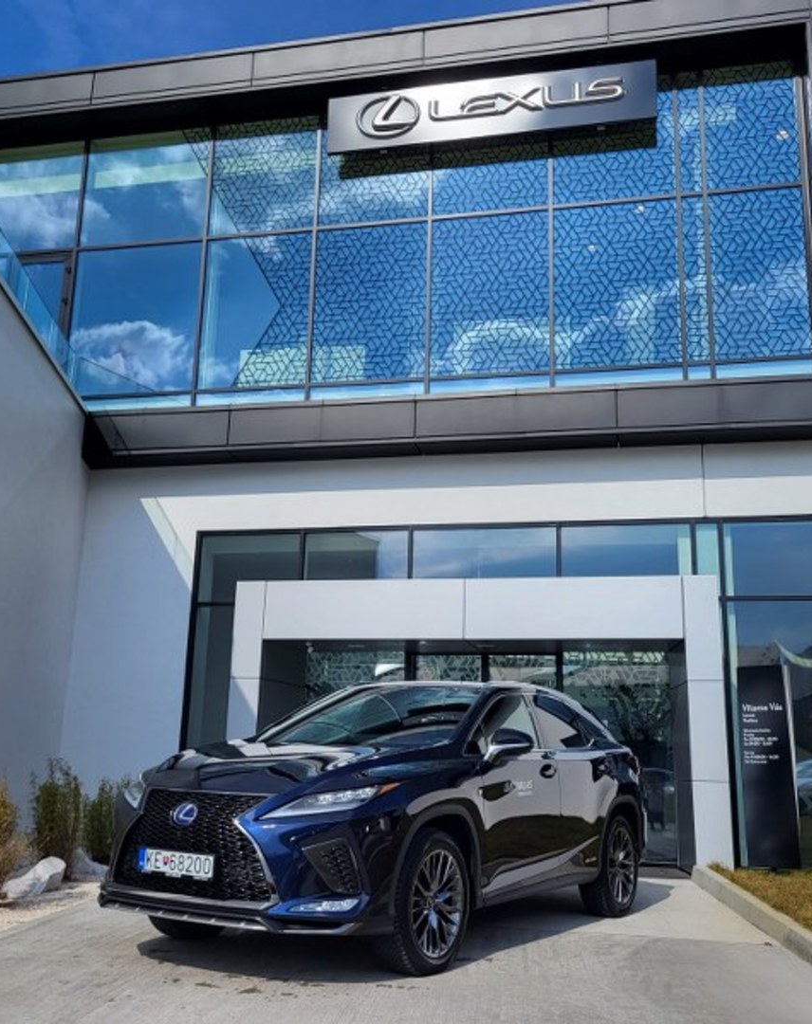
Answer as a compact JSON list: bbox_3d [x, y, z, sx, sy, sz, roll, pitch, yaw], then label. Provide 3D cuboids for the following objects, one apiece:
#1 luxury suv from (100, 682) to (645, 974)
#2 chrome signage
[{"bbox_3d":[0.142,1.974,7.110,1.920,1.690,4.890,-7,-16,31],"label":"luxury suv"},{"bbox_3d":[1.093,-5.351,13.728,4.393,0.849,0.180,-2,-14,12],"label":"chrome signage"}]

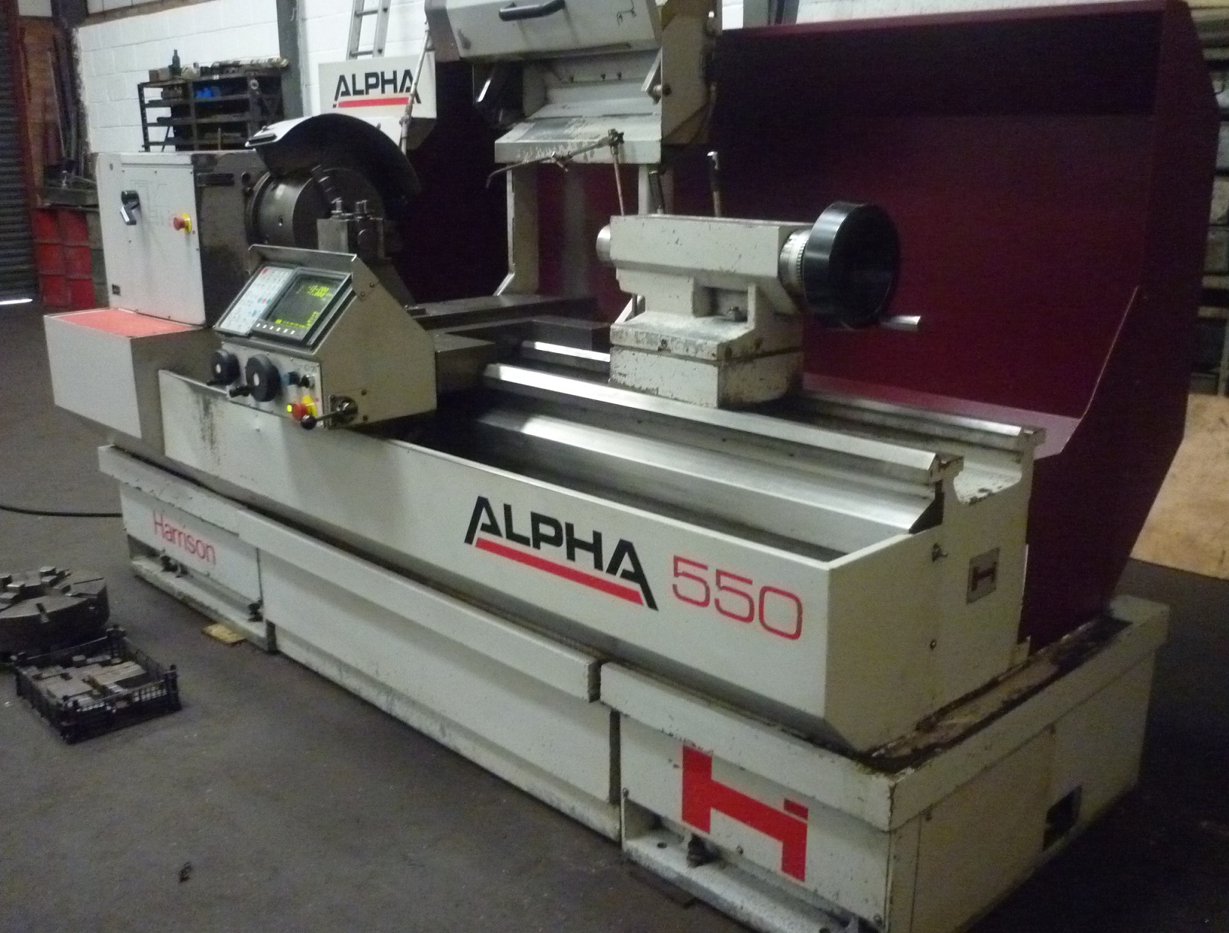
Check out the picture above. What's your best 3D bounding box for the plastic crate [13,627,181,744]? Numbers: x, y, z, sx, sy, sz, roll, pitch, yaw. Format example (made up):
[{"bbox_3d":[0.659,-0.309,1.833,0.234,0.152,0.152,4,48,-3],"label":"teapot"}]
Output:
[{"bbox_3d":[-1.384,0.576,3.164,0.282,0.121,0.388,-14,20,-42],"label":"plastic crate"}]

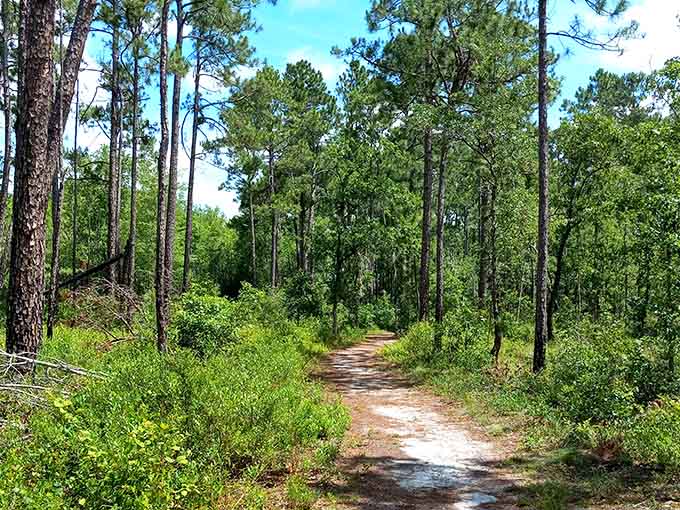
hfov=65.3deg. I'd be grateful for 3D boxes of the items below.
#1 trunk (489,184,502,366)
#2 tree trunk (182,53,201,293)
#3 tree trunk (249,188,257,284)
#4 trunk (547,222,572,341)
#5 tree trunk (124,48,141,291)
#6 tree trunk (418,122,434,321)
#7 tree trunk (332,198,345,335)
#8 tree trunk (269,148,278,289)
[{"bbox_3d":[3.649,0.365,12.428,0.211,4.264,0.164,0,-3,0],"label":"trunk"},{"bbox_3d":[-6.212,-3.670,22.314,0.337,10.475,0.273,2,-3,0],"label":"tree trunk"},{"bbox_3d":[-4.949,-1.182,30.171,0.284,5.716,0.256,-2,-3,0],"label":"tree trunk"},{"bbox_3d":[6.474,0.768,15.604,0.294,3.527,0.235,11,-3,0],"label":"trunk"},{"bbox_3d":[-8.656,-3.841,22.319,0.316,10.647,0.274,0,-3,0],"label":"tree trunk"},{"bbox_3d":[3.227,-1.287,19.722,0.372,7.409,0.335,2,-3,0],"label":"tree trunk"},{"bbox_3d":[-0.040,0.452,17.130,0.194,4.332,0.178,2,-3,0],"label":"tree trunk"},{"bbox_3d":[-3.680,-2.042,29.233,0.331,7.766,0.303,-2,-3,0],"label":"tree trunk"}]

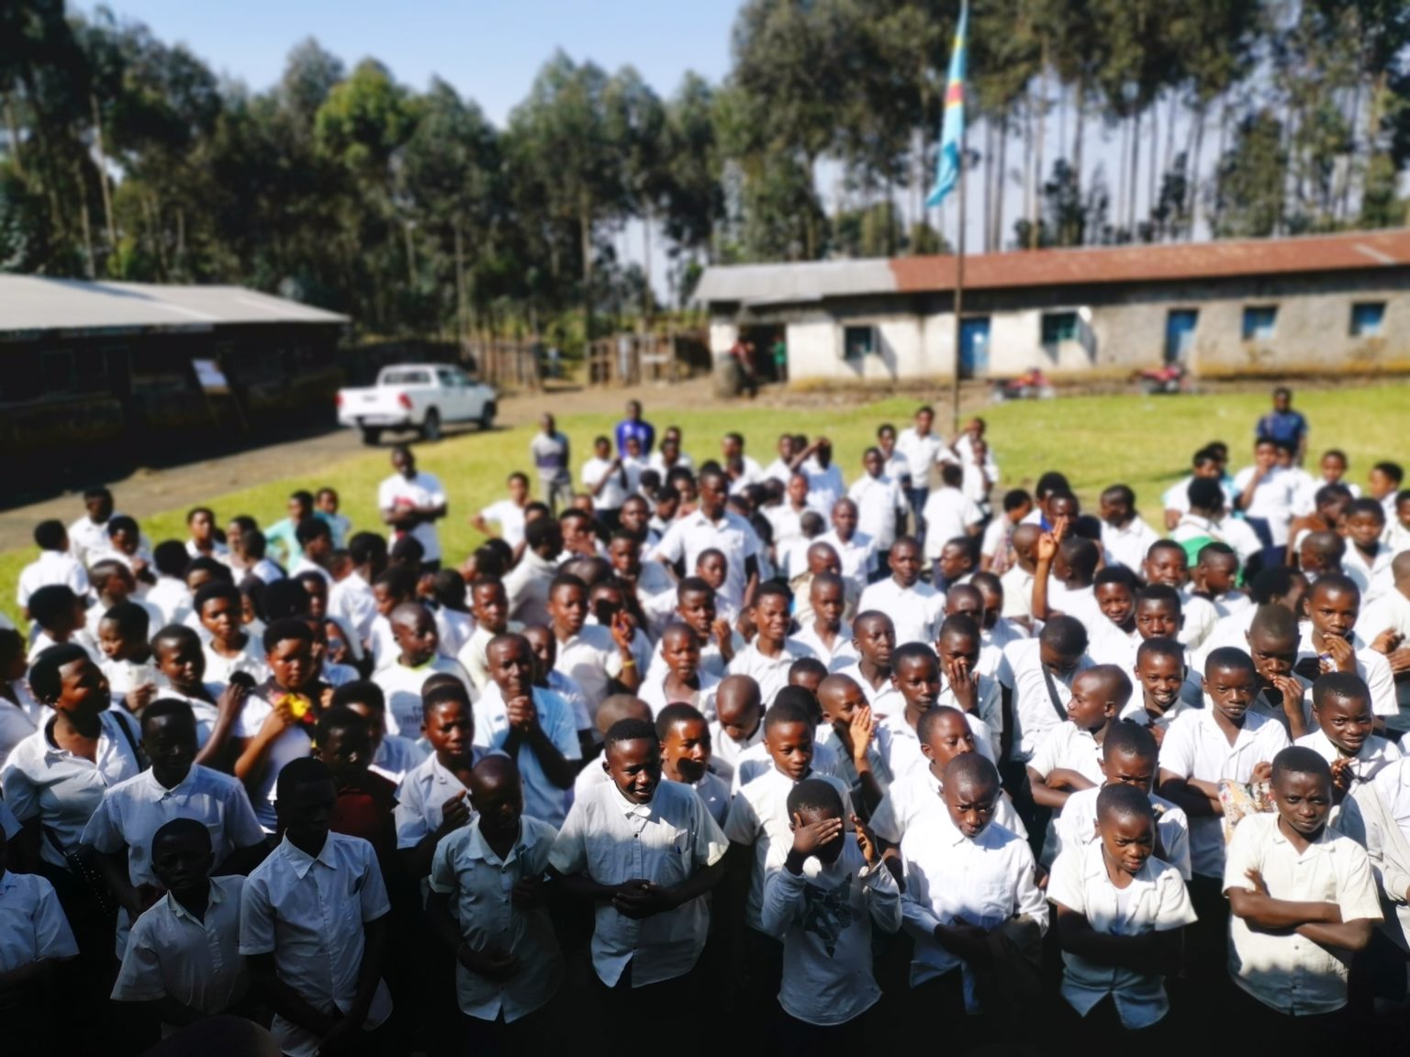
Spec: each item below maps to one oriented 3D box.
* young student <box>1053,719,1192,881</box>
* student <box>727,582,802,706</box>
[{"bbox_3d":[1.228,1.229,3.276,0.400,1.396,0.270,2,12,16],"label":"young student"},{"bbox_3d":[0.281,0.918,4.489,0.390,1.440,0.260,-3,11,-9],"label":"student"}]

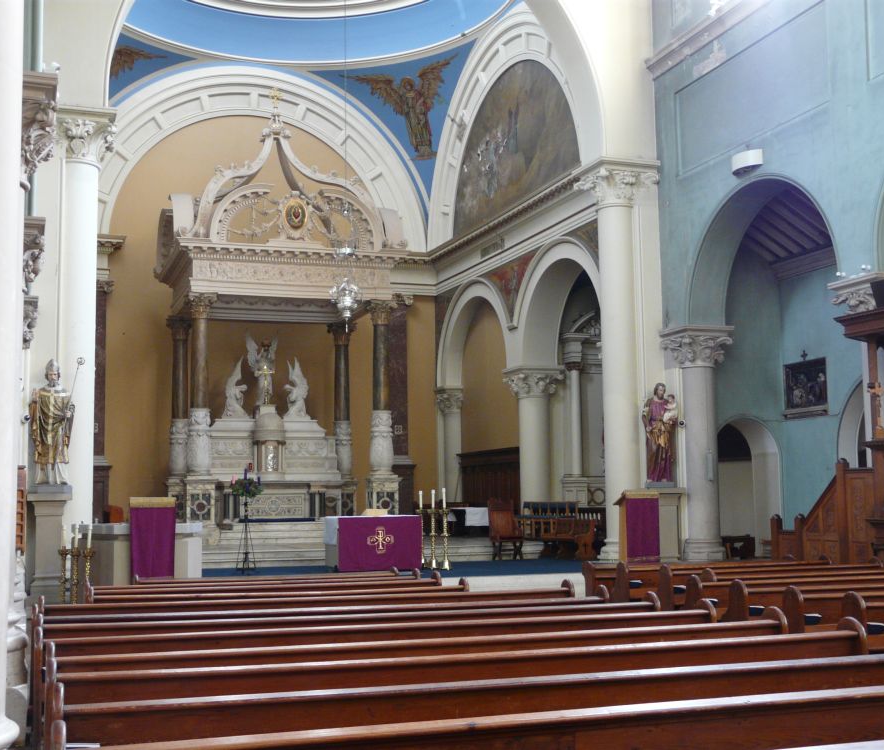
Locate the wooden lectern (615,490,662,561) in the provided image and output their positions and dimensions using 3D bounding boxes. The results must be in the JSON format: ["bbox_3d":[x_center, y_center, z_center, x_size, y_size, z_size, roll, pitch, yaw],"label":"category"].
[{"bbox_3d":[3.625,2.827,21.454,0.700,1.300,0.460,2,-6,-19],"label":"wooden lectern"}]

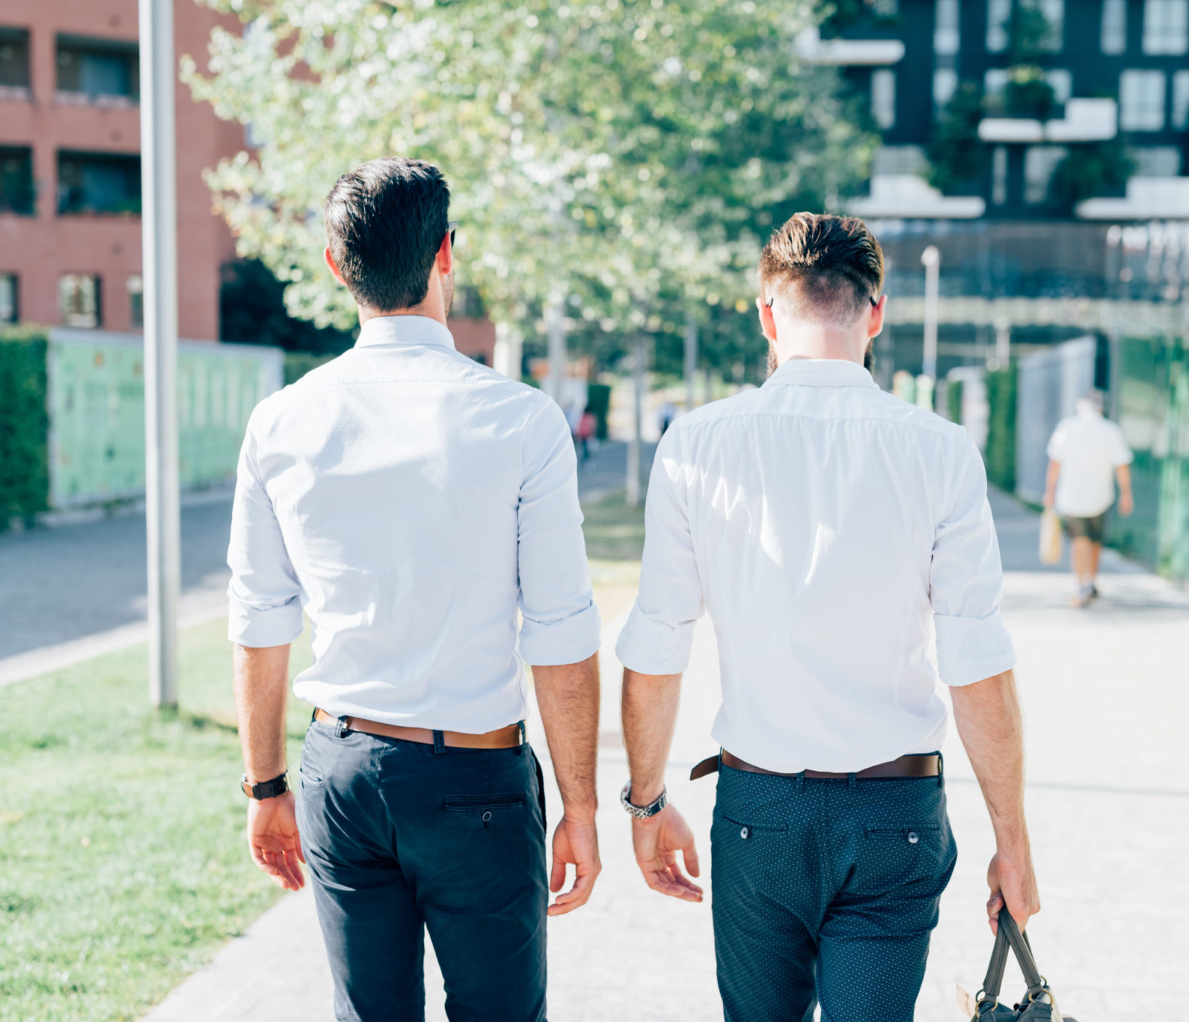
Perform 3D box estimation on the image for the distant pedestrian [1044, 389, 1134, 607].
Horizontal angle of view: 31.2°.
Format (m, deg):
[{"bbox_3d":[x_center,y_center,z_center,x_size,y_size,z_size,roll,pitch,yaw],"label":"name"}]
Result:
[{"bbox_3d":[3.953,-0.110,17.000,0.670,1.730,0.420,1,3,7],"label":"distant pedestrian"}]

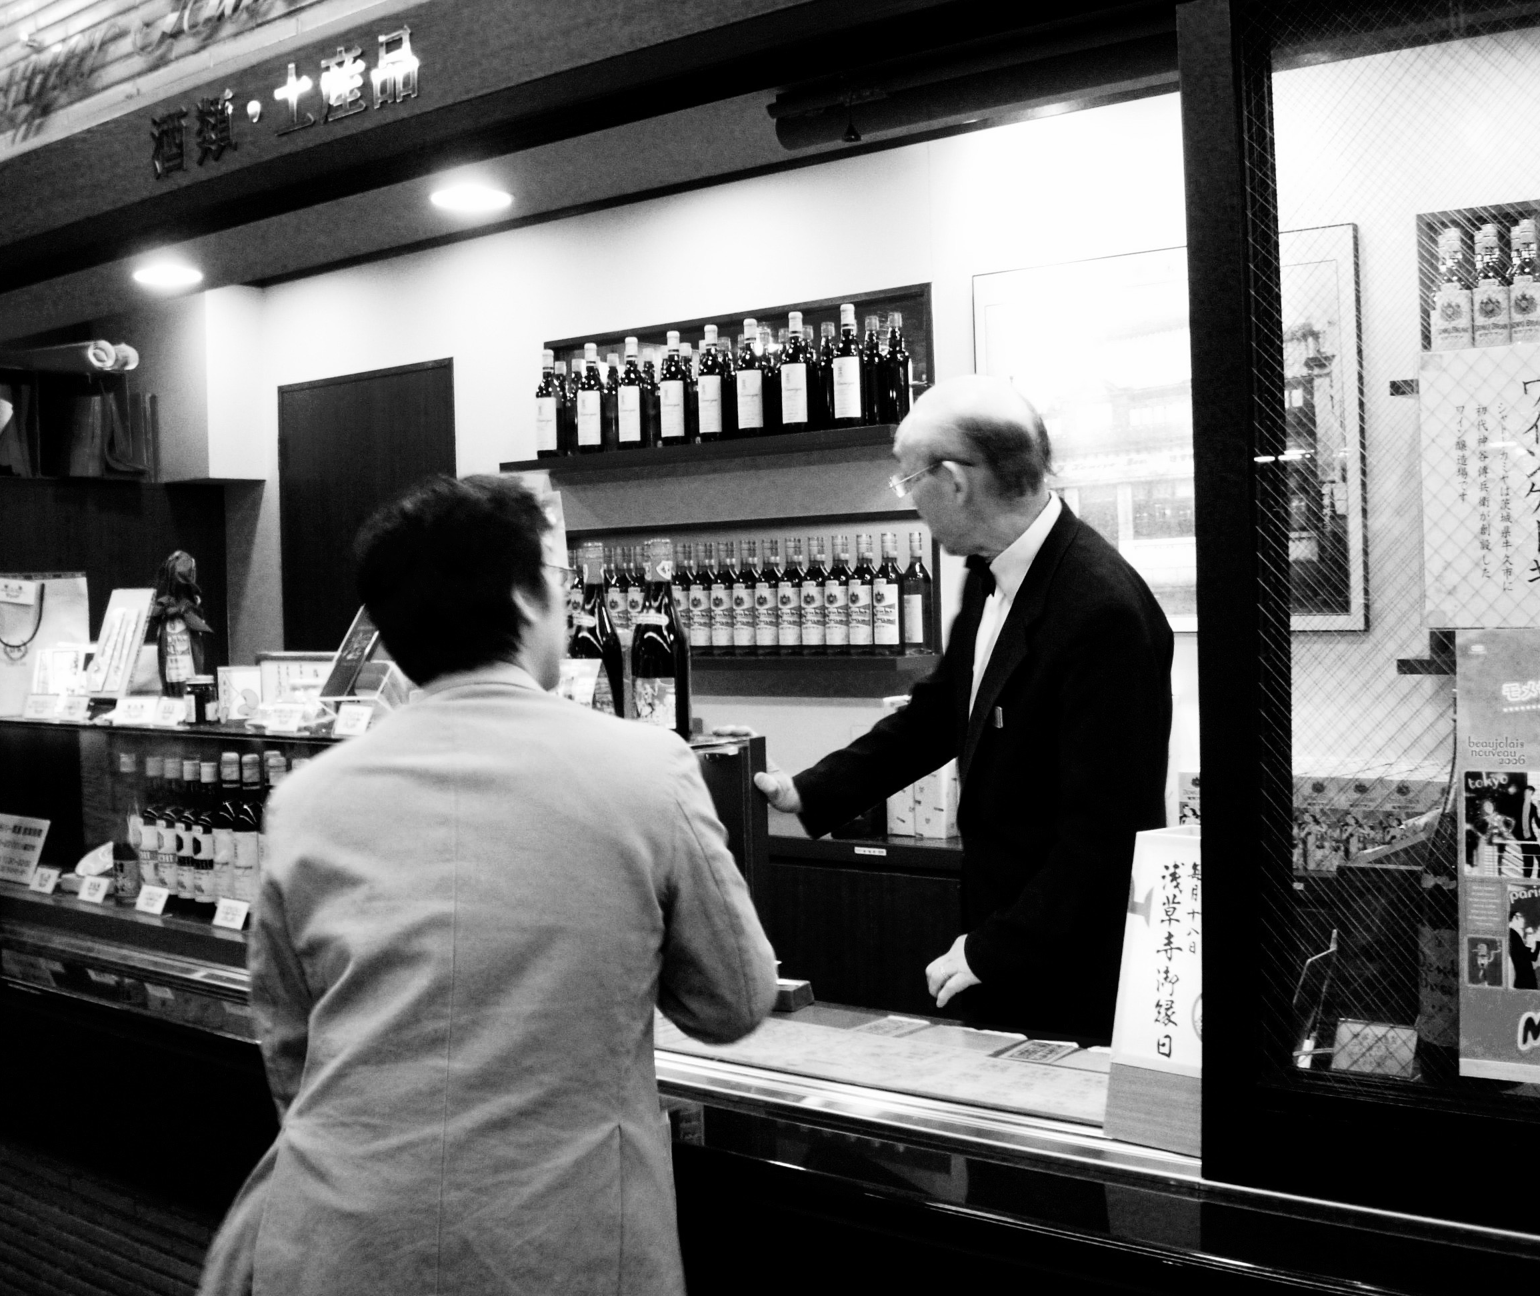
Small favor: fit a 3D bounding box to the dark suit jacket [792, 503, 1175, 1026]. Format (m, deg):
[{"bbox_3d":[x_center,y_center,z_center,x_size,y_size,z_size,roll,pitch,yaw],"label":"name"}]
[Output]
[{"bbox_3d":[0.300,0.186,2.638,0.380,0.730,0.500,-3,2,-37],"label":"dark suit jacket"}]

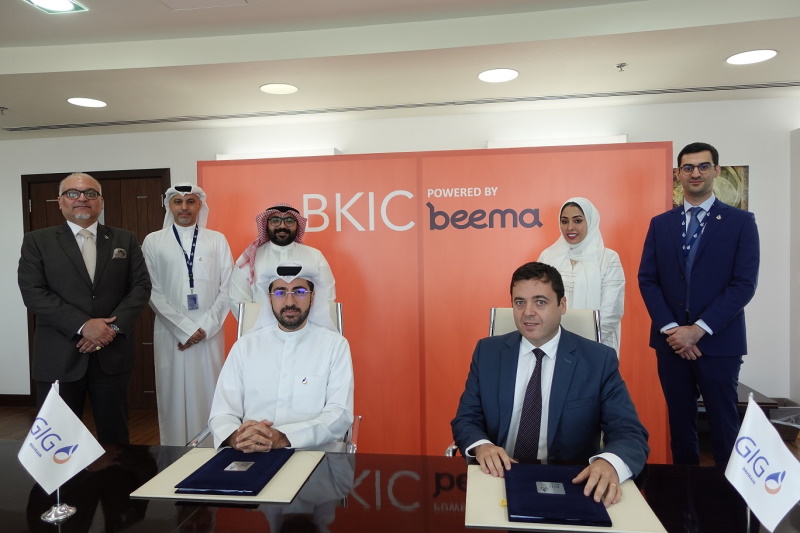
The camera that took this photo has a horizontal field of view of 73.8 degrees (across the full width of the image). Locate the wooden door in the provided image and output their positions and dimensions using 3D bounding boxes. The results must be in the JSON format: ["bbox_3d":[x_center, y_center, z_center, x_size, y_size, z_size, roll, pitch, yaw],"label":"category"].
[{"bbox_3d":[-2.747,0.209,4.837,1.400,2.140,0.090,-1,2,8],"label":"wooden door"}]

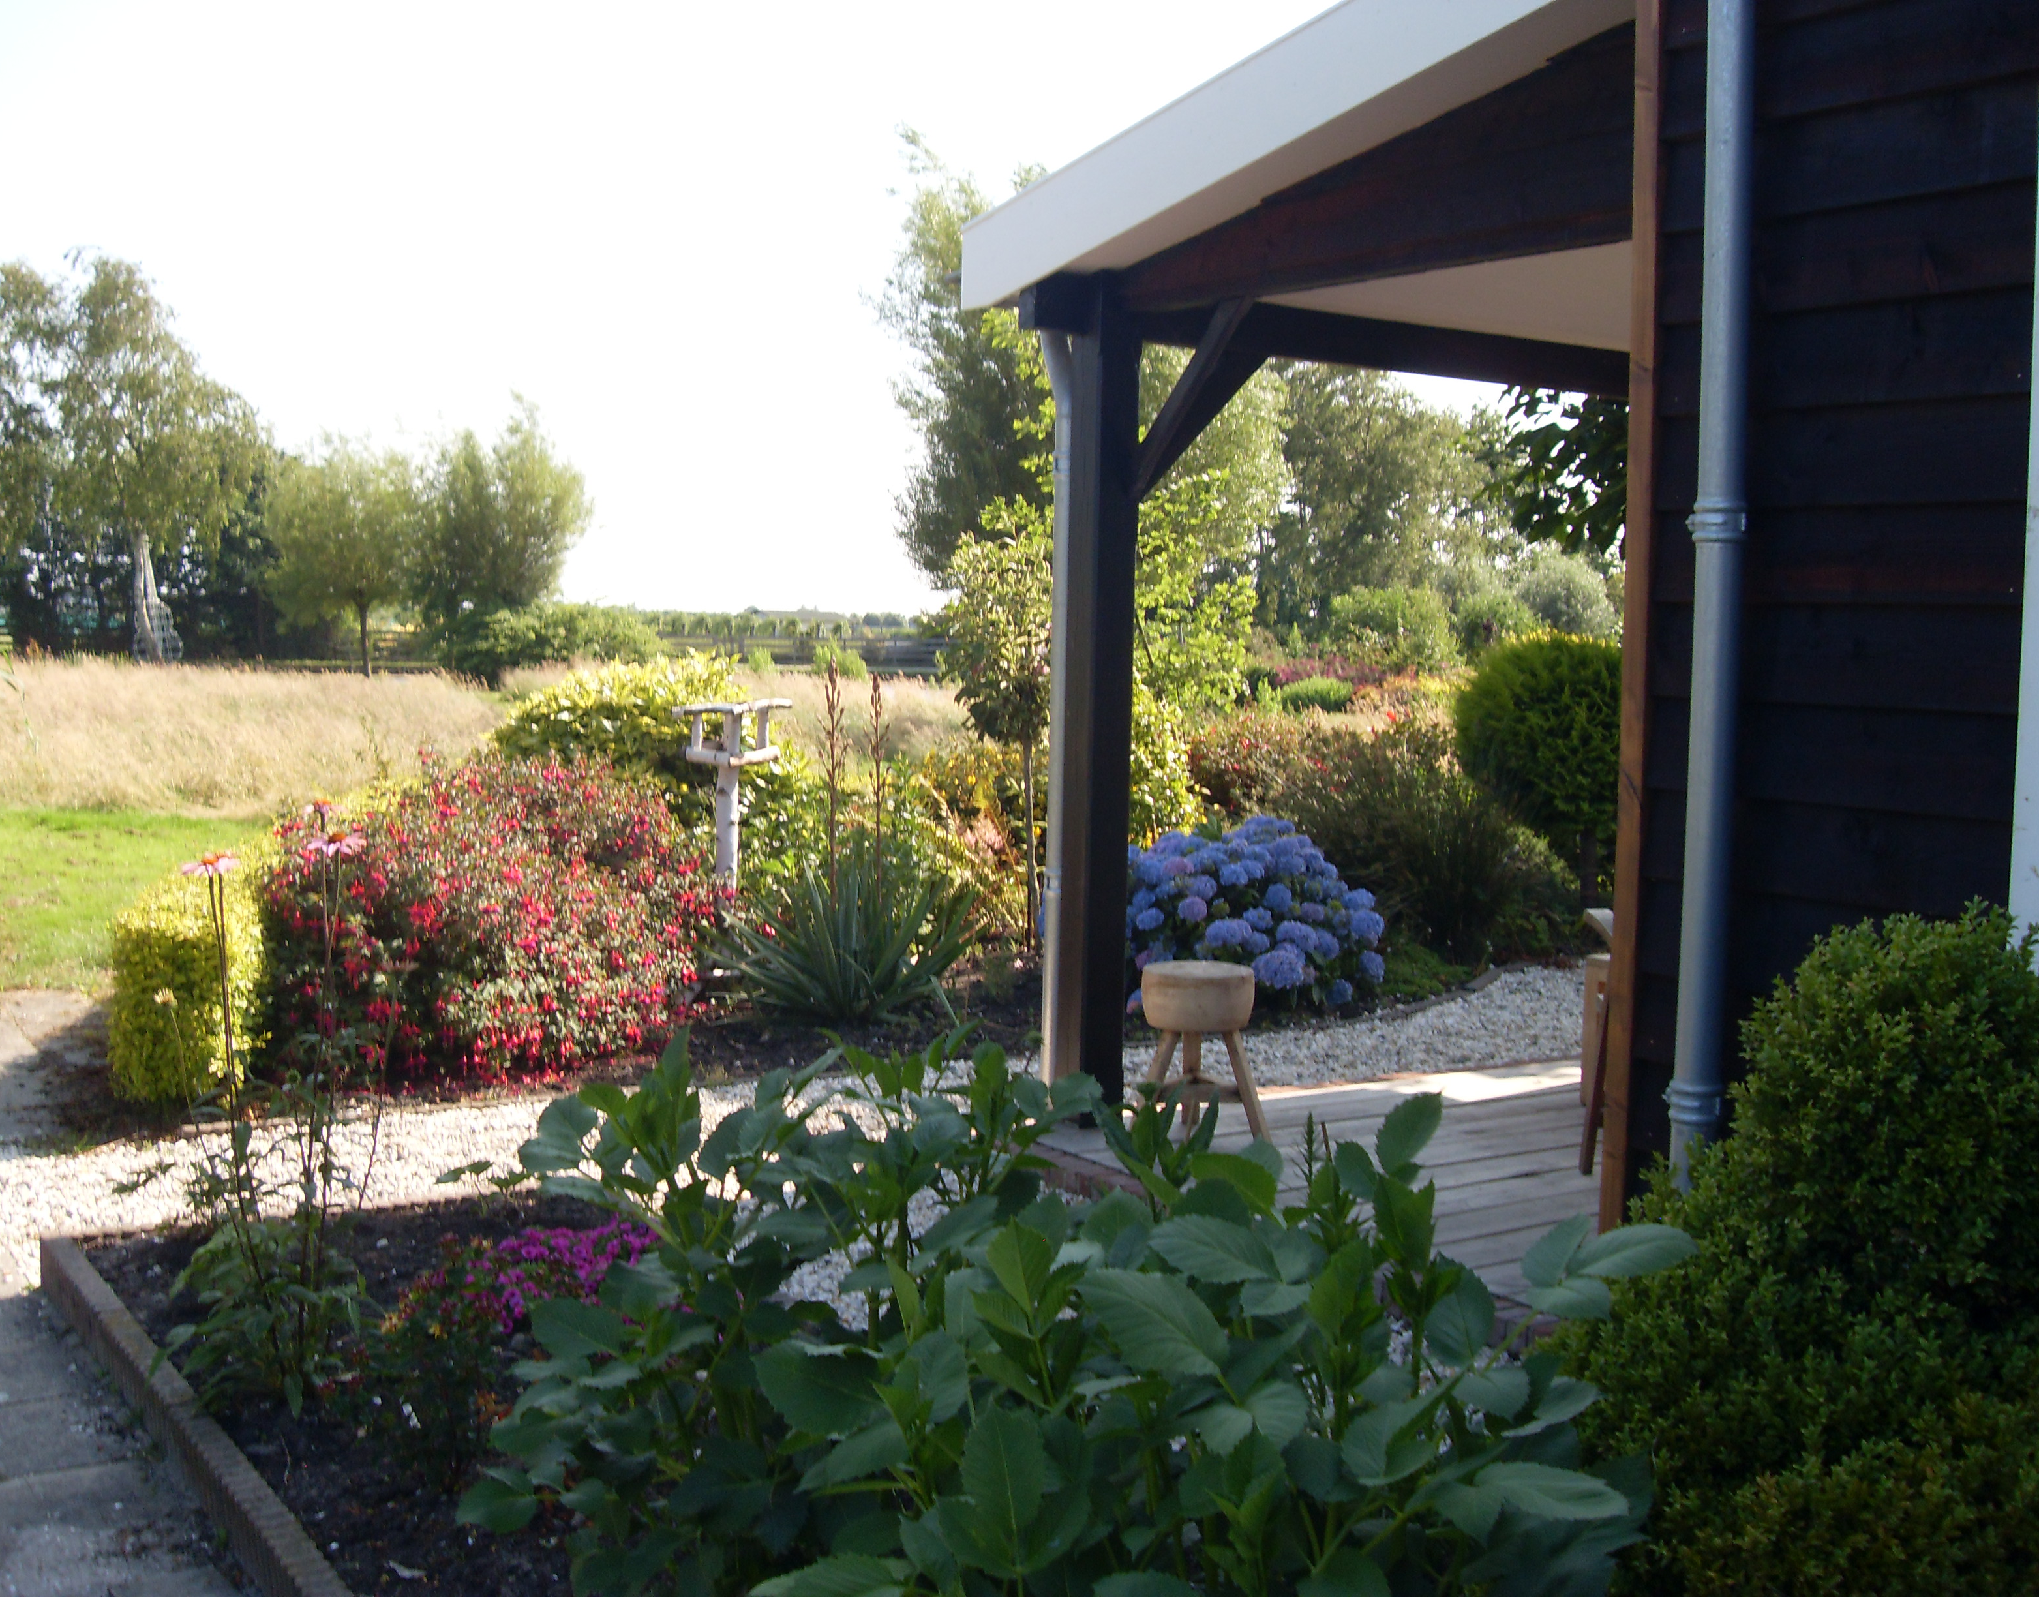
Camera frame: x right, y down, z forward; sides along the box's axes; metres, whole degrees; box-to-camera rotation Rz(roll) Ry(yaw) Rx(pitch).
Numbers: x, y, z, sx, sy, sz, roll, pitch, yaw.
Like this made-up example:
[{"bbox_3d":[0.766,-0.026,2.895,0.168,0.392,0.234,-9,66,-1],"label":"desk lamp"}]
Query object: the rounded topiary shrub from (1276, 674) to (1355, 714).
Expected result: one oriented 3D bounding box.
[{"bbox_3d":[4.411,-1.326,34.000,1.180,0.880,1.150,1,4,0],"label":"rounded topiary shrub"}]

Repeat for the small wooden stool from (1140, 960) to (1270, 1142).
[{"bbox_3d":[0.532,0.746,6.650,0.390,0.480,0.380,1,4,0],"label":"small wooden stool"}]

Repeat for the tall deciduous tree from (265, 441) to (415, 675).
[{"bbox_3d":[-16.341,-5.731,55.000,3.700,5.700,3.600,1,4,0],"label":"tall deciduous tree"}]

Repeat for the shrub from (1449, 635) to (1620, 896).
[{"bbox_3d":[2.744,-0.071,11.500,1.080,1.460,1.080,2,4,13],"label":"shrub"}]

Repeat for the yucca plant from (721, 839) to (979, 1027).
[{"bbox_3d":[-0.624,0.464,8.500,0.900,0.670,0.880,1,4,-4],"label":"yucca plant"}]

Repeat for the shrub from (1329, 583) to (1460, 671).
[{"bbox_3d":[5.579,-2.092,34.000,2.000,2.100,2.000,2,4,9],"label":"shrub"}]

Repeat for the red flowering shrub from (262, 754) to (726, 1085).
[{"bbox_3d":[-1.764,0.341,7.700,1.520,0.980,1.250,0,4,-13],"label":"red flowering shrub"}]

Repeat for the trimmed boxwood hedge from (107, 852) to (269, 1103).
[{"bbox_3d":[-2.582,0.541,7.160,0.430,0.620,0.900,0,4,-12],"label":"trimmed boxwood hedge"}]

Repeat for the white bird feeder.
[{"bbox_3d":[-1.217,0.219,9.600,0.420,1.220,0.420,4,5,35],"label":"white bird feeder"}]

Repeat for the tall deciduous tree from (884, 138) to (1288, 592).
[{"bbox_3d":[1.087,-5.589,35.000,6.100,9.100,5.800,1,4,0],"label":"tall deciduous tree"}]

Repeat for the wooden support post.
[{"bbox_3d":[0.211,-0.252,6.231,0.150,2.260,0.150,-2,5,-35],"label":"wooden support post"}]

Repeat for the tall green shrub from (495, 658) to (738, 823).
[{"bbox_3d":[-1.642,0.054,9.500,1.200,1.300,1.150,1,4,-10],"label":"tall green shrub"}]

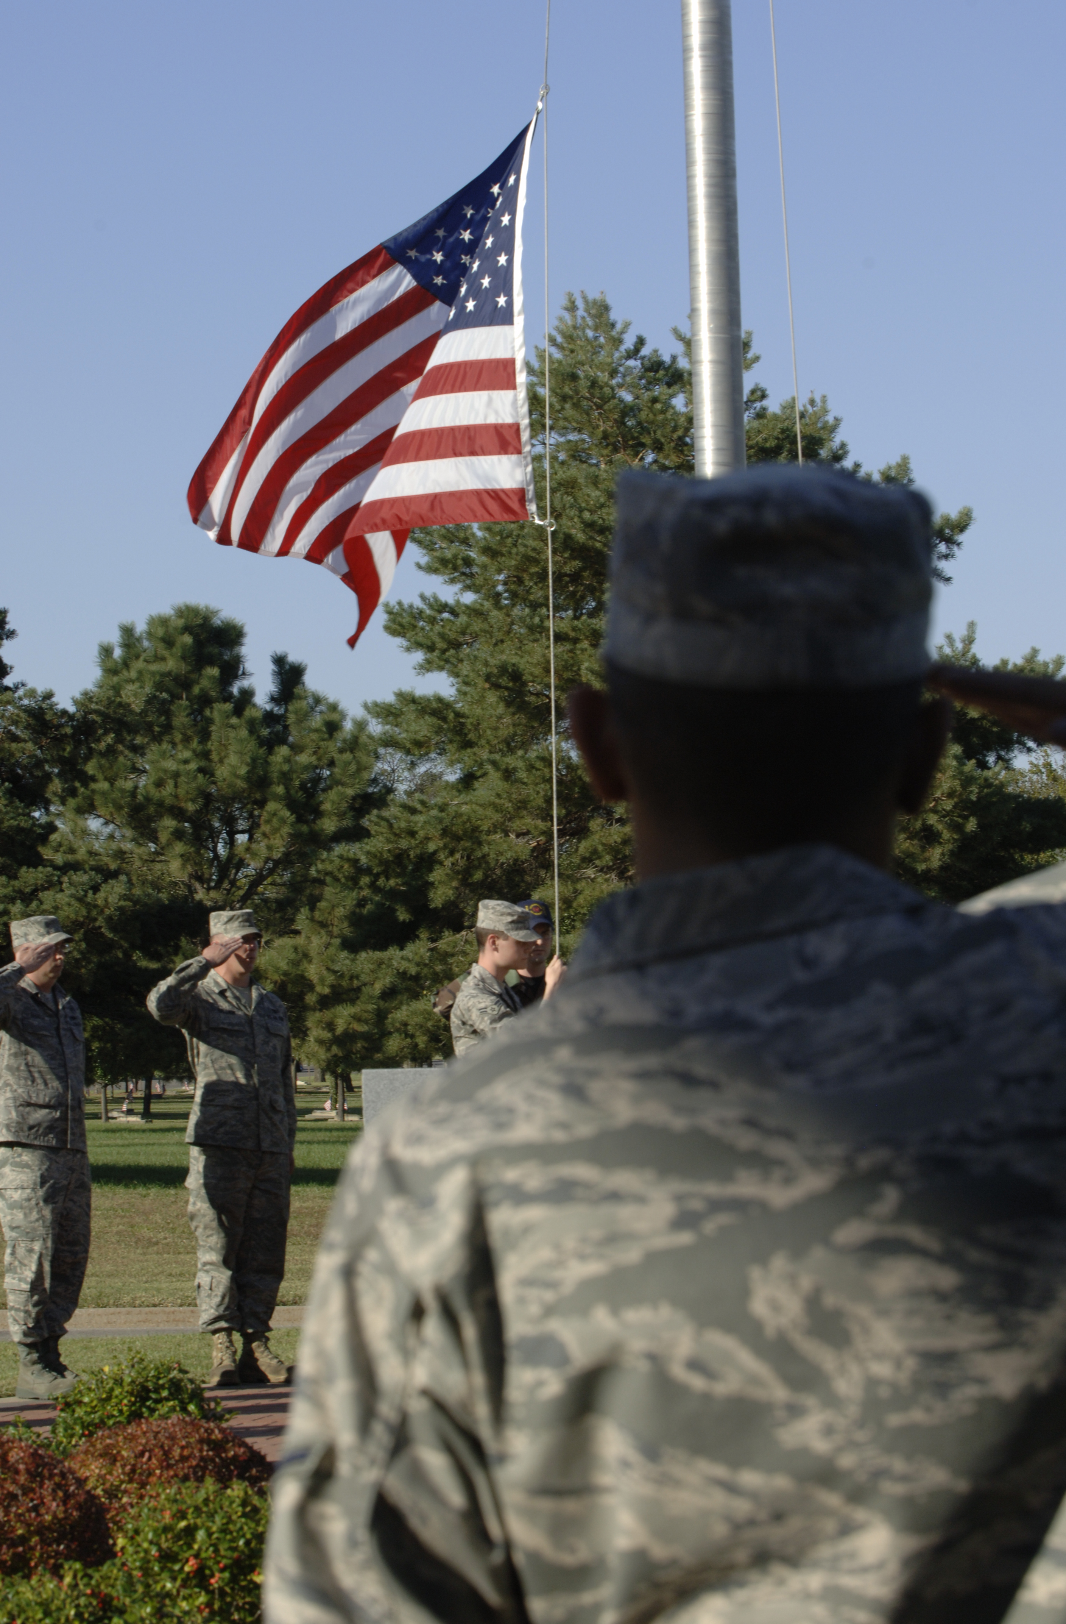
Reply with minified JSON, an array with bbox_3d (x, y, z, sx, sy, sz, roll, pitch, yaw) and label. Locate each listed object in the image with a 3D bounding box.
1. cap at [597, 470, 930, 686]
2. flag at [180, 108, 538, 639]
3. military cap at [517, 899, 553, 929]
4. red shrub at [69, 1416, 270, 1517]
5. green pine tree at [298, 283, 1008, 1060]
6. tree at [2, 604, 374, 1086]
[{"bbox_3d":[0.130,-0.130,2.970,0.183,0.125,0.255,1,3,-4],"label":"cap"},{"bbox_3d":[-0.656,-1.647,20.800,1.350,2.000,0.800,-2,-2,0],"label":"flag"},{"bbox_3d":[0.008,0.411,21.500,0.175,0.140,0.265,-1,-2,-17],"label":"military cap"},{"bbox_3d":[-0.918,1.738,13.800,0.570,0.410,0.550,-2,-2,0],"label":"red shrub"},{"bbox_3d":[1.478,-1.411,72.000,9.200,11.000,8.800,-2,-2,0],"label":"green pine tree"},{"bbox_3d":[-4.604,0.634,72.000,5.000,6.900,4.900,-2,-2,0],"label":"tree"}]

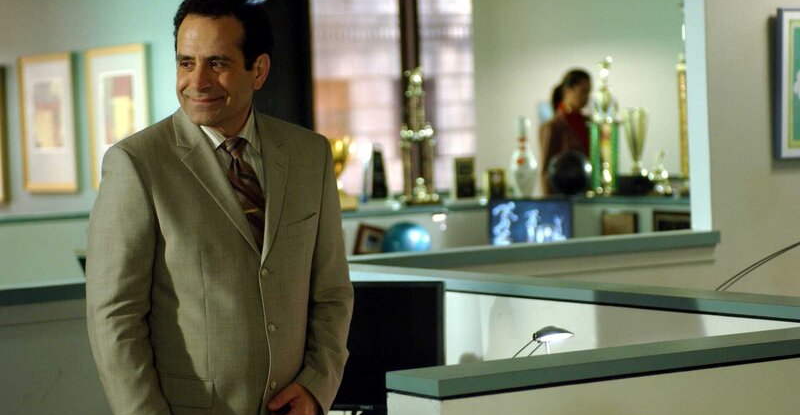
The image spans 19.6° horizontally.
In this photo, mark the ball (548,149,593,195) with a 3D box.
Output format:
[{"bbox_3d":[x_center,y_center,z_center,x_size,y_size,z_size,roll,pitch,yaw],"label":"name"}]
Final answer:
[{"bbox_3d":[0.817,-0.164,11.150,0.217,0.217,0.217,-2,2,0],"label":"ball"}]

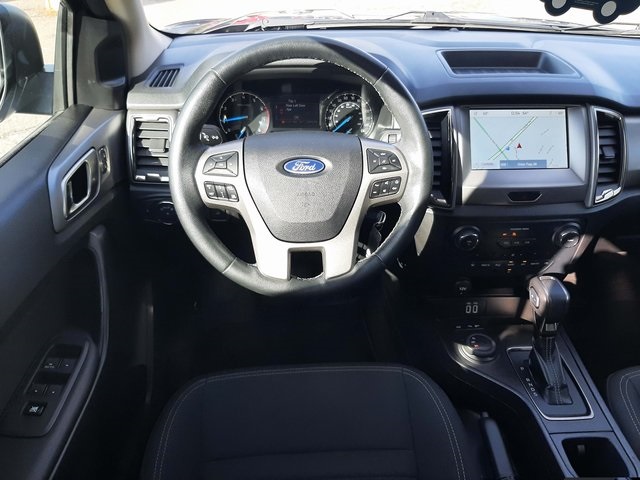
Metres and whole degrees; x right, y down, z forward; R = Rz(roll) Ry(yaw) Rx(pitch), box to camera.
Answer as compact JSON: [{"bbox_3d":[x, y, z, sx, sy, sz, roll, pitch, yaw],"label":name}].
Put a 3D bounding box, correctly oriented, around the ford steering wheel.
[{"bbox_3d":[-0.028,-0.110,0.713,0.380,0.375,0.100,-1,9,-1],"label":"ford steering wheel"}]

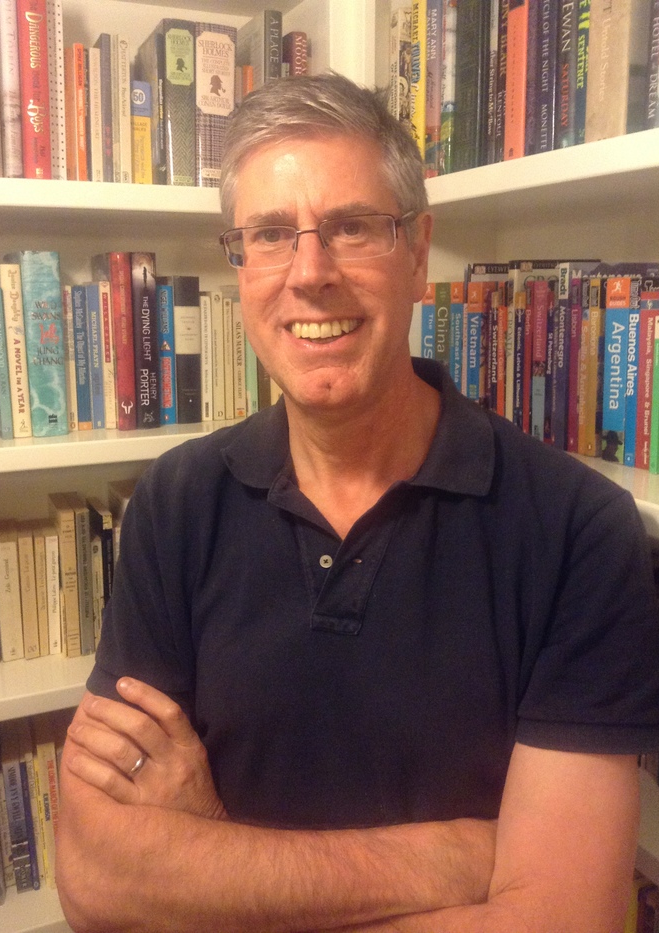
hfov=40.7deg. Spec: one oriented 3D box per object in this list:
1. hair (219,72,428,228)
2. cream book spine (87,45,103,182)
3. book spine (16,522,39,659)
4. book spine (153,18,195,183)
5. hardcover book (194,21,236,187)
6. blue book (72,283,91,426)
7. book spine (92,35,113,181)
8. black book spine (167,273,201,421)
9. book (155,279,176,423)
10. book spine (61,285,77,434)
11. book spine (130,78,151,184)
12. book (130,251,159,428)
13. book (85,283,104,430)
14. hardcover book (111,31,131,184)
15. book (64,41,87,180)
[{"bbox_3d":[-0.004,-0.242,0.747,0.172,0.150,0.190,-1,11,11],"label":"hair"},{"bbox_3d":[-0.327,-0.462,1.210,0.015,0.178,0.112,-5,12,-24],"label":"cream book spine"},{"bbox_3d":[-0.447,0.179,1.304,0.020,0.178,0.111,-5,12,-24],"label":"book spine"},{"bbox_3d":[-0.233,-0.502,1.280,0.042,0.223,0.150,-5,12,-25],"label":"book spine"},{"bbox_3d":[-0.184,-0.498,1.275,0.059,0.222,0.148,-5,12,-24],"label":"hardcover book"},{"bbox_3d":[-0.370,-0.159,1.287,0.019,0.197,0.129,-5,12,-25],"label":"blue book"},{"bbox_3d":[-0.318,-0.474,1.224,0.014,0.197,0.128,-5,12,-24],"label":"book spine"},{"bbox_3d":[-0.233,-0.178,1.349,0.036,0.210,0.133,-5,12,-25],"label":"black book spine"},{"bbox_3d":[-0.262,-0.170,1.337,0.023,0.198,0.129,-5,12,-25],"label":"book"},{"bbox_3d":[-0.384,-0.158,1.281,0.011,0.198,0.129,-5,12,-25],"label":"book spine"},{"bbox_3d":[-0.278,-0.454,1.253,0.034,0.146,0.100,-5,12,-24],"label":"book spine"},{"bbox_3d":[-0.286,-0.185,1.299,0.032,0.240,0.158,-5,12,-24],"label":"book"},{"bbox_3d":[-0.349,-0.161,1.286,0.019,0.199,0.128,-5,12,-24],"label":"book"},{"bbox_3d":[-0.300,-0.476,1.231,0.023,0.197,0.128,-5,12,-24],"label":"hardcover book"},{"bbox_3d":[-0.345,-0.461,1.201,0.013,0.179,0.112,-5,12,-24],"label":"book"}]

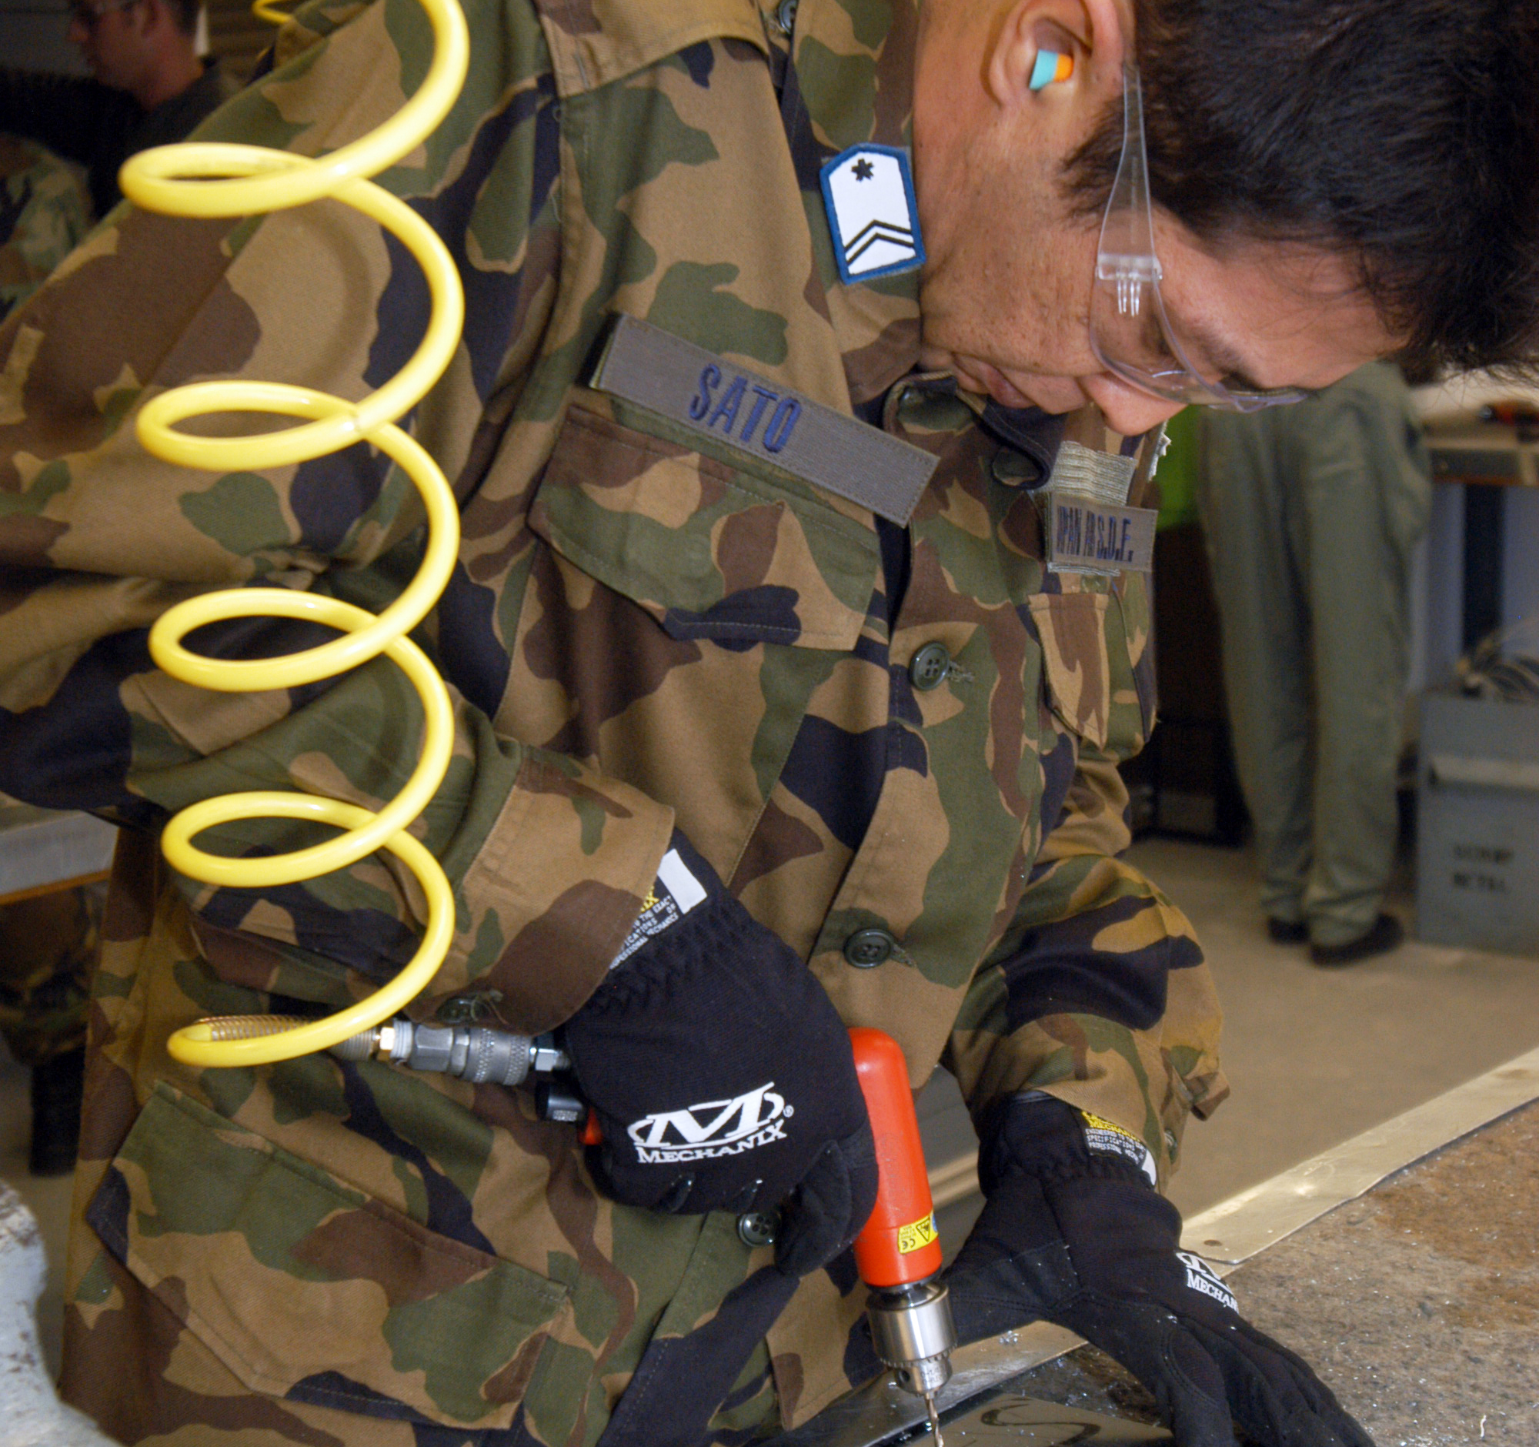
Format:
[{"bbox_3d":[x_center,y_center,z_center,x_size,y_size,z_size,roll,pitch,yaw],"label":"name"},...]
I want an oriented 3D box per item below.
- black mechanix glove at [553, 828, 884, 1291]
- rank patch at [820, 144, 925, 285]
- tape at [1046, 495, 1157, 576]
[{"bbox_3d":[-0.020,0.121,1.070,0.108,0.163,0.090,-22,-18,5],"label":"black mechanix glove"},{"bbox_3d":[0.038,-0.186,1.080,0.032,0.049,0.006,-11,8,4],"label":"rank patch"},{"bbox_3d":[0.144,-0.082,1.280,0.008,0.030,0.130,6,4,25],"label":"tape"}]

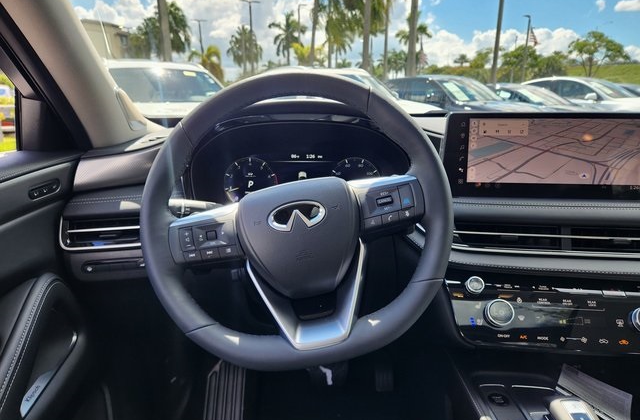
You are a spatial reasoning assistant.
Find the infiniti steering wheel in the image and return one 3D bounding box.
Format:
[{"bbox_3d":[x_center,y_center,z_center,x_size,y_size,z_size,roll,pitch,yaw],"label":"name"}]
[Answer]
[{"bbox_3d":[-0.029,0.011,0.532,0.378,0.367,0.090,-11,-7,-1],"label":"infiniti steering wheel"}]

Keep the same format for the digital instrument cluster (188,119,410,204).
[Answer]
[{"bbox_3d":[-0.030,-0.065,0.700,0.365,0.155,0.065,0,-3,0],"label":"digital instrument cluster"}]

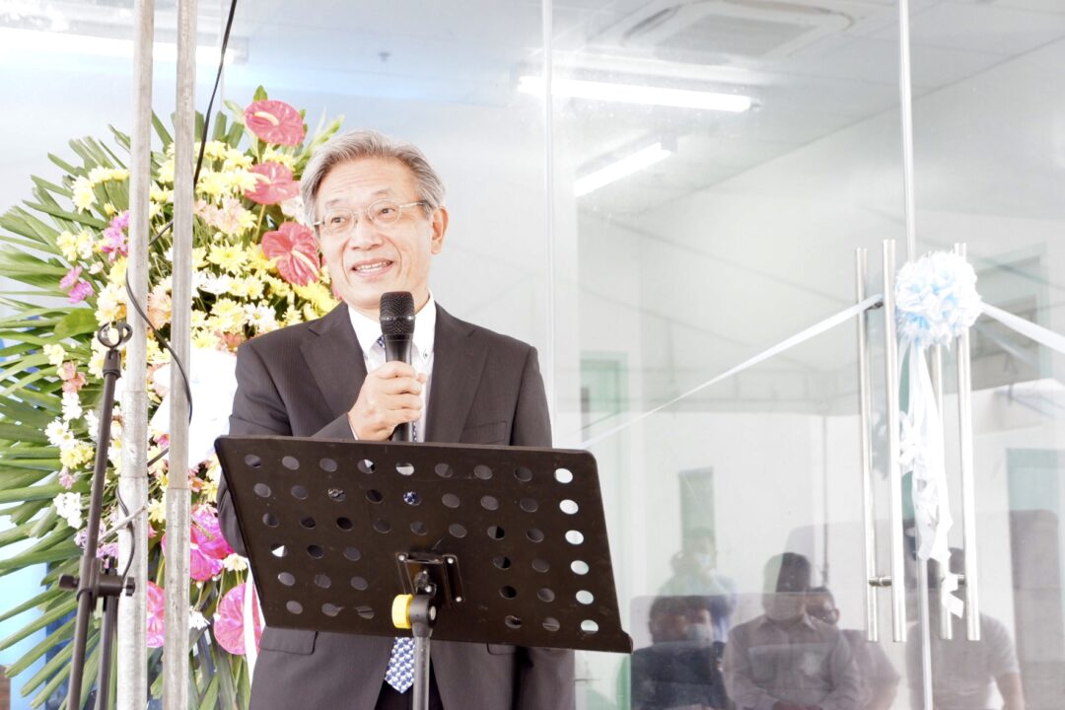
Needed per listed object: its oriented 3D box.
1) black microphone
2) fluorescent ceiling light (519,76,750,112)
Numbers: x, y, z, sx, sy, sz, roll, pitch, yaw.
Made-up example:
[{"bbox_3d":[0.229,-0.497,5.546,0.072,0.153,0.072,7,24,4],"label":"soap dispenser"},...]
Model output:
[{"bbox_3d":[-0.181,0.042,2.930,0.050,0.255,0.050,-2,-2,0],"label":"black microphone"},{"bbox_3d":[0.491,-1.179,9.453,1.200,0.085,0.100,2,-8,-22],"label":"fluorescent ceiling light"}]

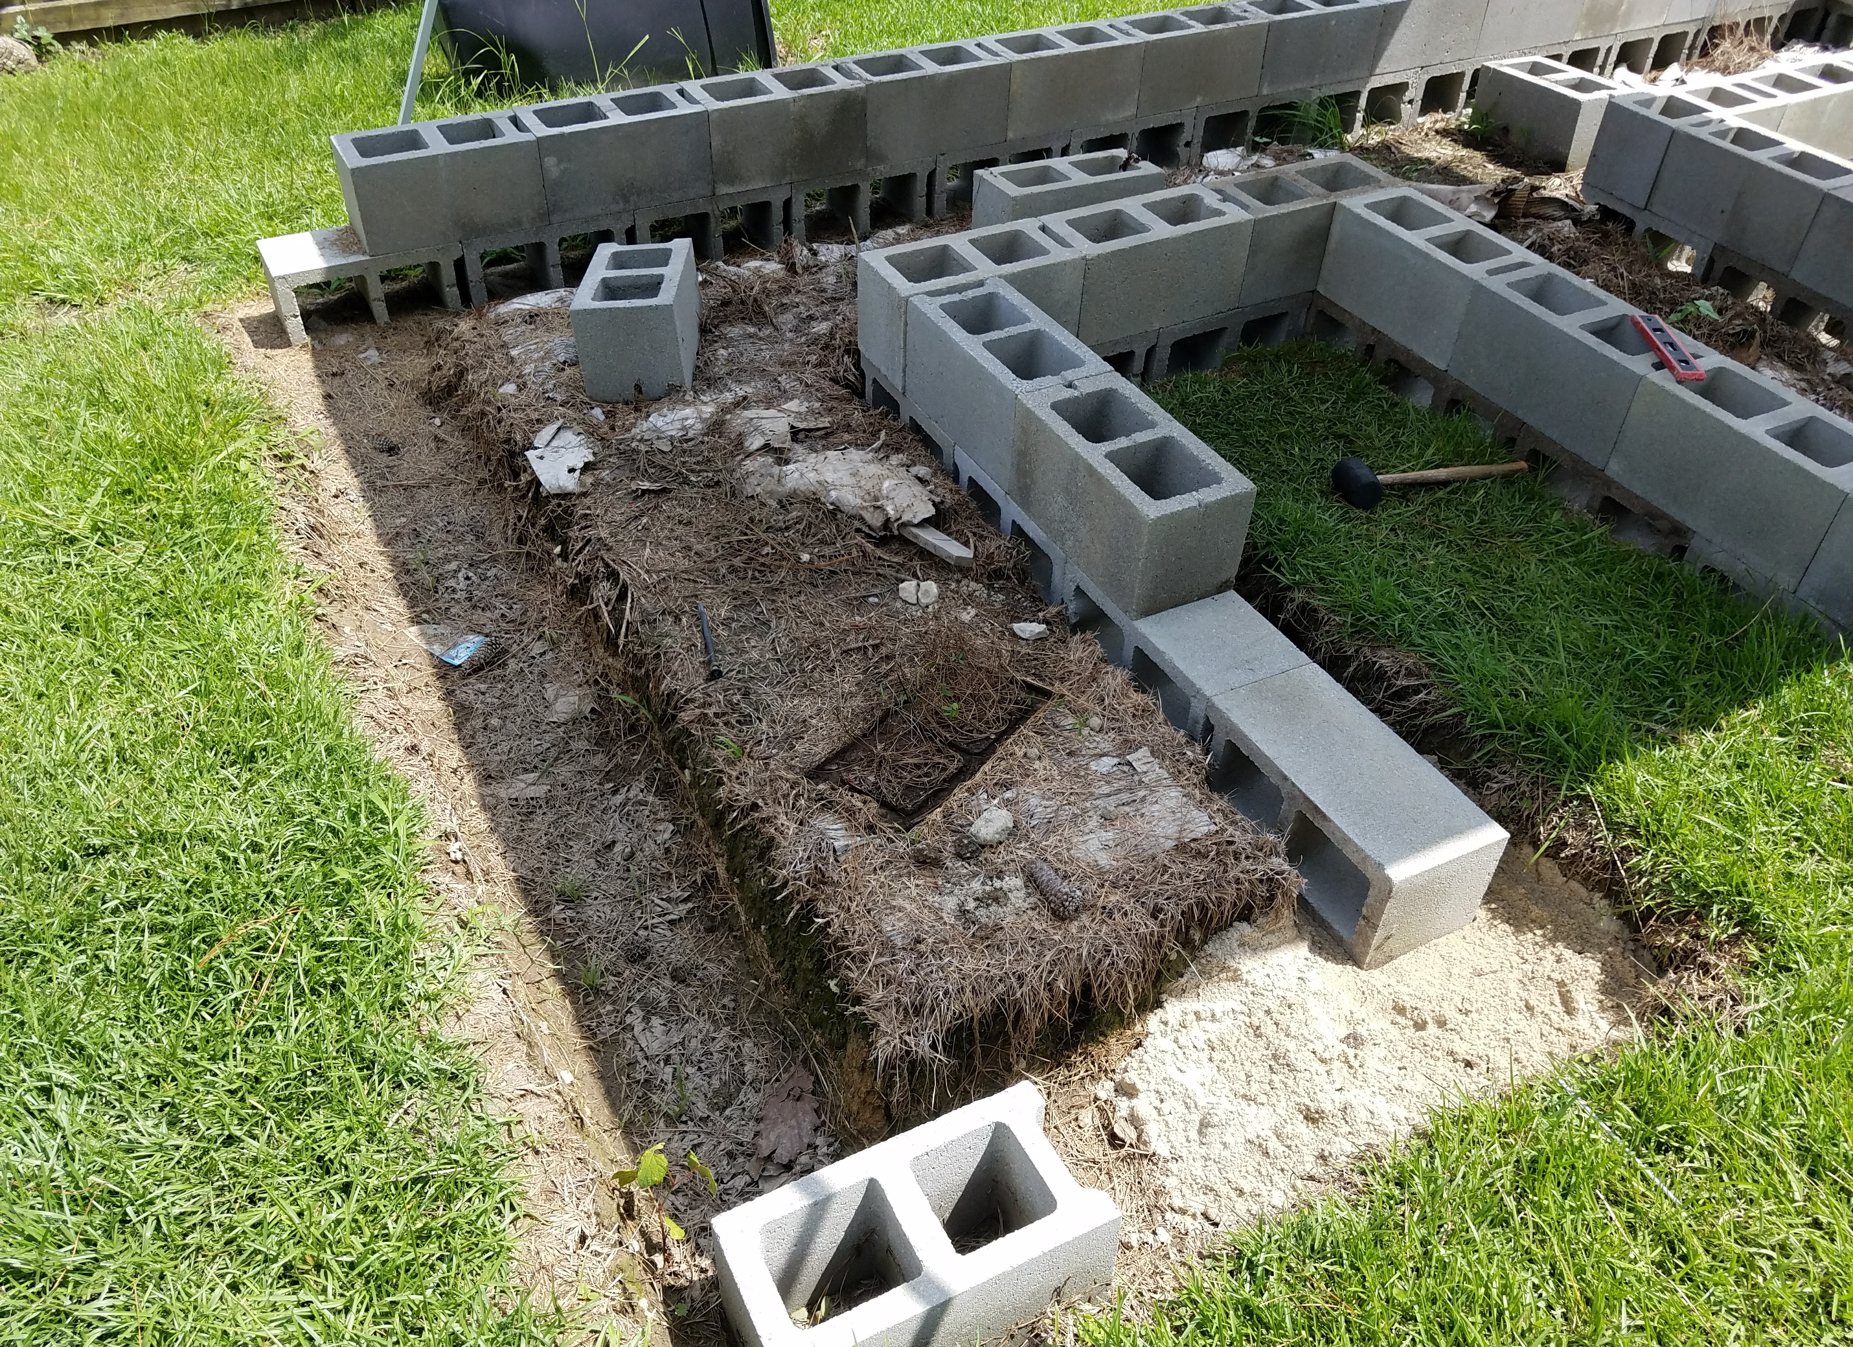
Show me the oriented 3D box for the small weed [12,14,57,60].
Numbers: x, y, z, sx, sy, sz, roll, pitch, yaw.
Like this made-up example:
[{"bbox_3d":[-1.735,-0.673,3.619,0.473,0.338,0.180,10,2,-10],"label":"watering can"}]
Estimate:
[{"bbox_3d":[-2.790,-1.990,4.354,0.125,0.120,0.120,-21,46,-24],"label":"small weed"}]

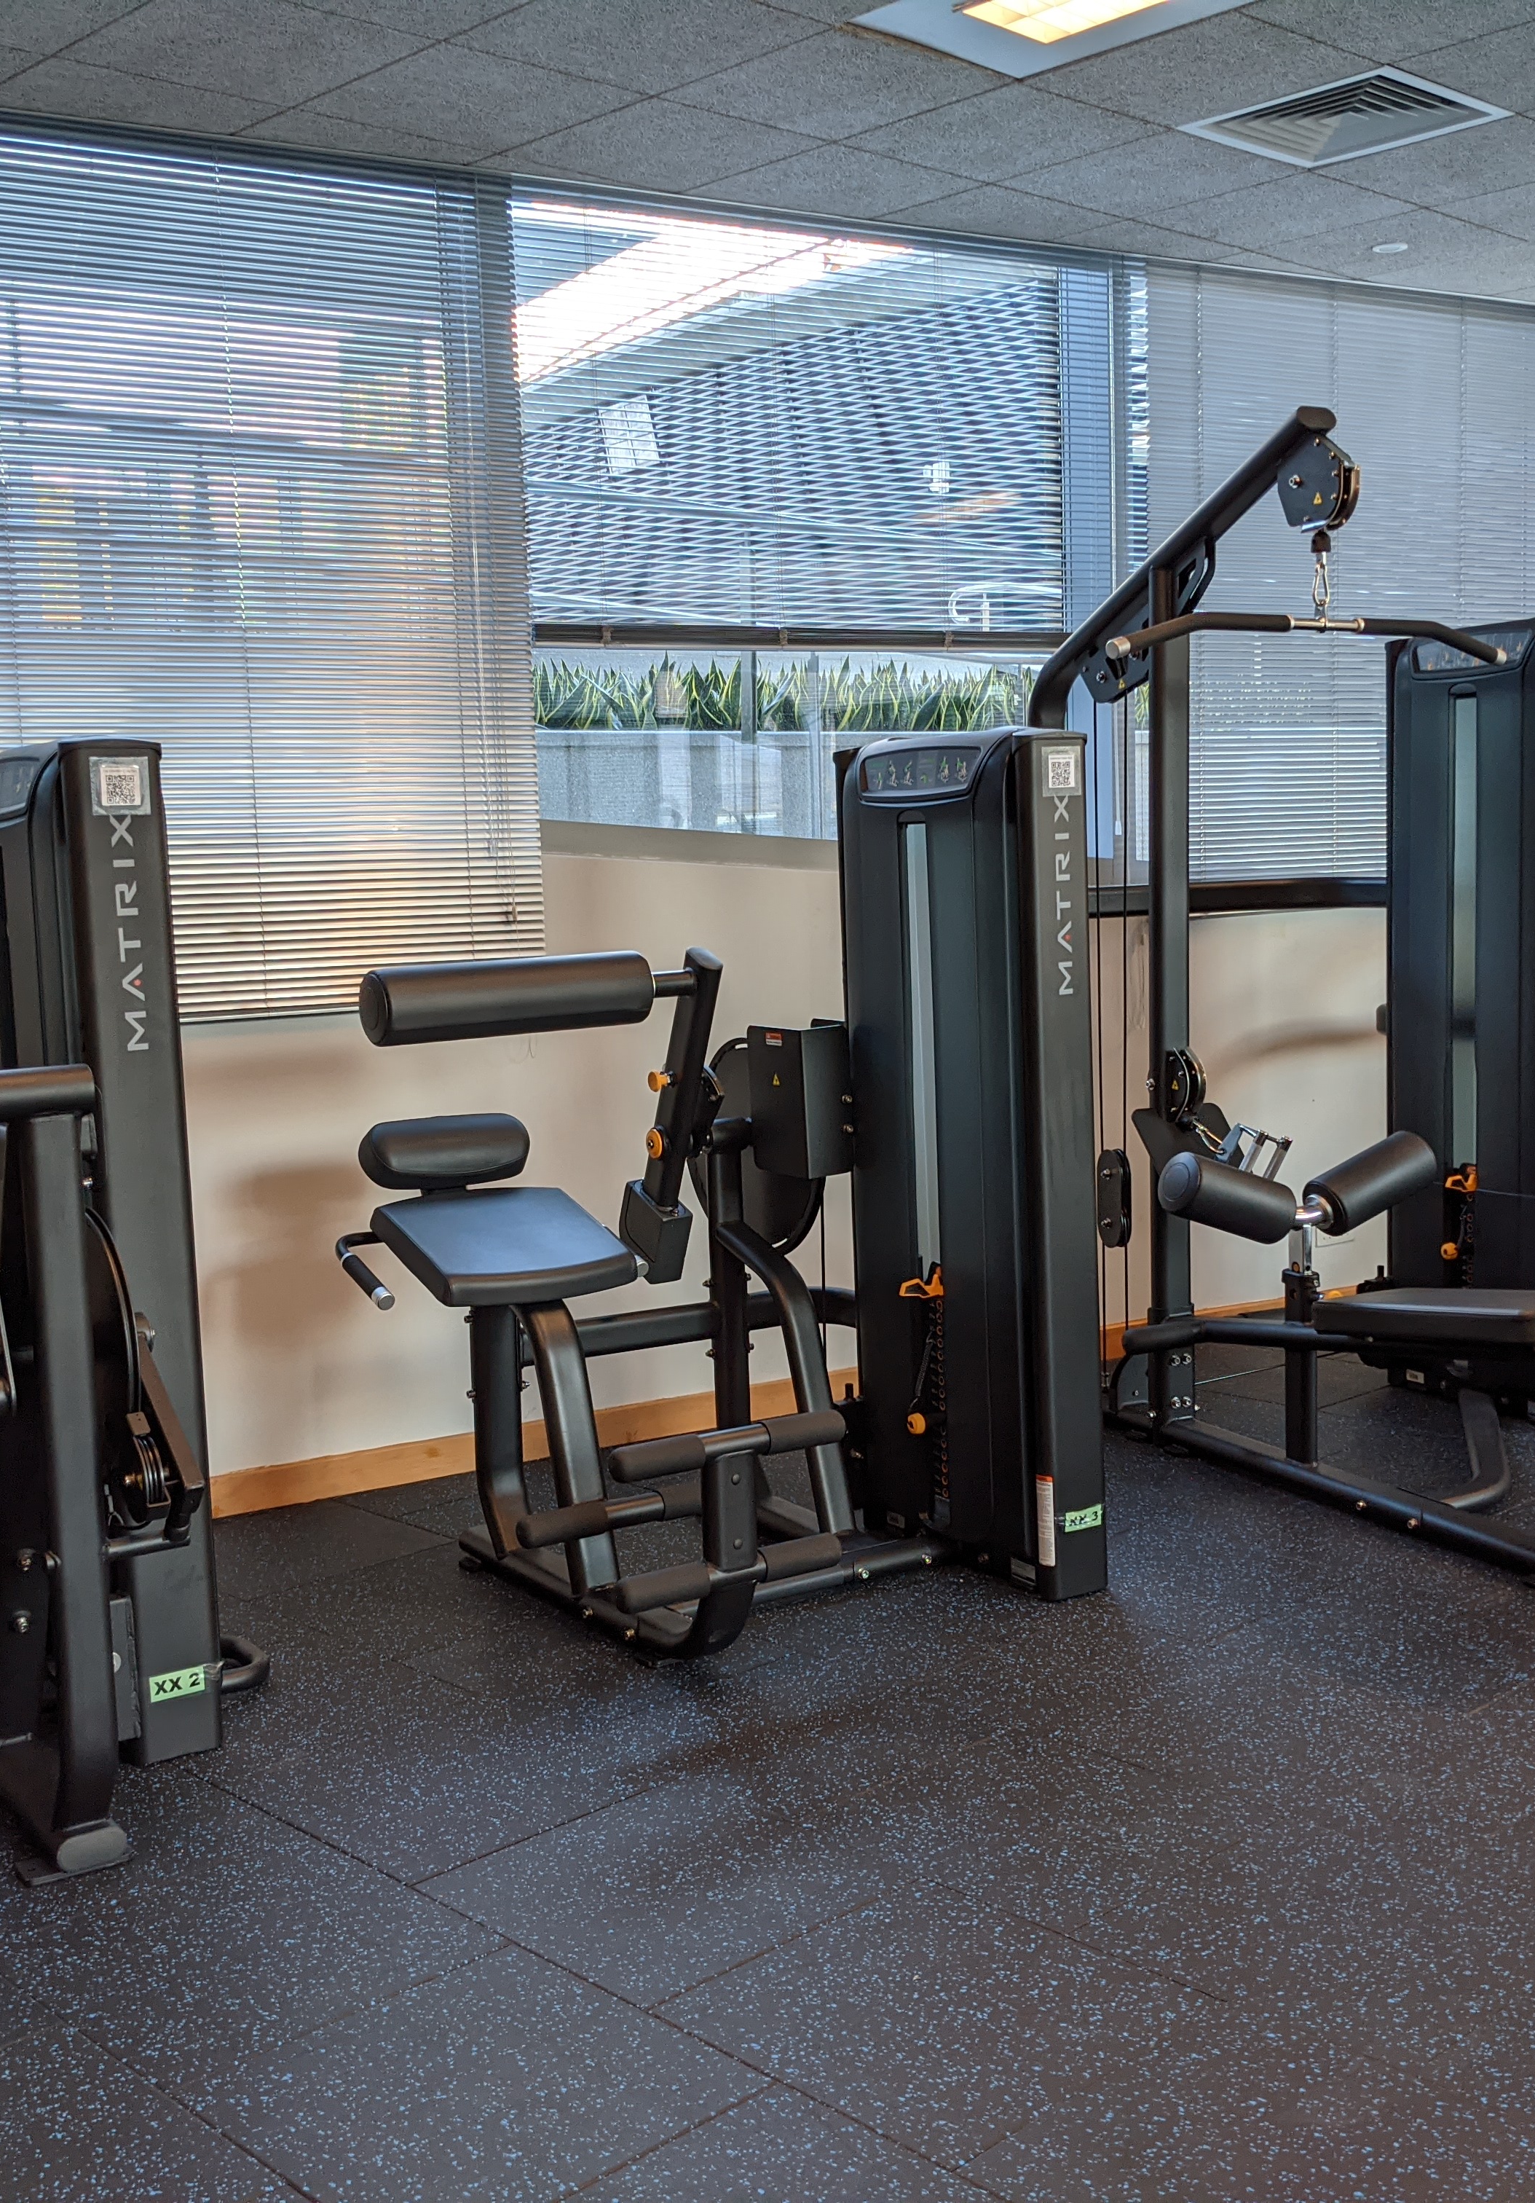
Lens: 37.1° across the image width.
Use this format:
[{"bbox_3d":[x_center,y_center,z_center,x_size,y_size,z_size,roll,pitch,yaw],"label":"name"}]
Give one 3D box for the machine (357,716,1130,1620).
[{"bbox_3d":[-0.160,0.136,4.373,1.150,1.590,1.100,-6,8,-31],"label":"machine"}]

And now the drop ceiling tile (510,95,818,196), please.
[{"bbox_3d":[-0.215,-2.035,4.872,0.510,0.020,0.506,-8,9,-43],"label":"drop ceiling tile"}]

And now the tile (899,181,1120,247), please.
[{"bbox_3d":[0.563,-2.140,5.531,0.510,0.020,0.377,-8,9,-43],"label":"tile"}]

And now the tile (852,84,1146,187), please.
[{"bbox_3d":[0.501,-2.058,4.863,0.510,0.020,0.510,-8,9,-43],"label":"tile"}]

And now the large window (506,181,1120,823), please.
[{"bbox_3d":[0.167,-1.391,5.655,1.708,1.438,0.100,-6,8,-29],"label":"large window"}]

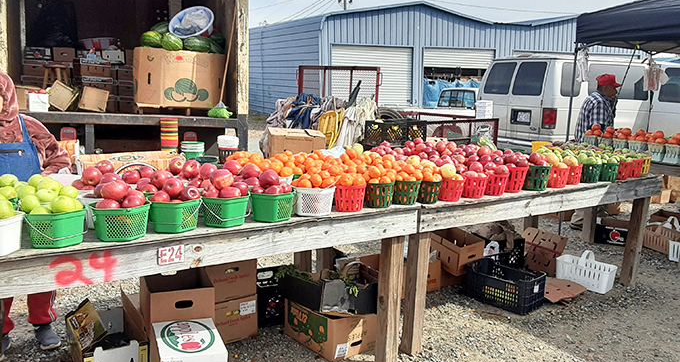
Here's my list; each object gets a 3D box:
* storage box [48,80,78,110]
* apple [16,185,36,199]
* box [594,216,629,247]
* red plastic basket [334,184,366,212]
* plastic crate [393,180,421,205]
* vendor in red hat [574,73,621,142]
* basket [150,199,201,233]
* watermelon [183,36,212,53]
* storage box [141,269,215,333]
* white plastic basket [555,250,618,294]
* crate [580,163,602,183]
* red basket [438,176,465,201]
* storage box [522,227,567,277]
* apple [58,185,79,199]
[{"bbox_3d":[-2.883,-0.886,5.480,0.225,0.235,0.200,30,7,-29],"label":"storage box"},{"bbox_3d":[-1.393,0.049,2.360,0.080,0.075,0.080,-5,13,-33],"label":"apple"},{"bbox_3d":[3.057,0.575,5.918,0.410,0.215,0.330,5,11,17],"label":"box"},{"bbox_3d":[0.058,0.088,2.894,0.168,0.140,0.168,2,11,0],"label":"red plastic basket"},{"bbox_3d":[0.398,0.060,3.112,0.163,0.140,0.163,-5,13,-33],"label":"plastic crate"},{"bbox_3d":[2.584,-0.290,5.426,0.450,1.650,0.520,5,12,20],"label":"vendor in red hat"},{"bbox_3d":[-0.735,0.151,2.404,0.200,0.140,0.175,6,11,22],"label":"basket"},{"bbox_3d":[-1.641,-1.577,6.150,0.320,0.200,0.210,-4,13,-22],"label":"watermelon"},{"bbox_3d":[-0.899,0.631,2.940,0.313,0.260,0.490,-4,13,-22],"label":"storage box"},{"bbox_3d":[1.900,0.667,4.070,0.175,0.255,0.400,-8,13,-39],"label":"white plastic basket"},{"bbox_3d":[1.941,-0.063,4.072,0.160,0.140,0.160,-5,13,-33],"label":"crate"},{"bbox_3d":[0.701,0.047,3.324,0.162,0.145,0.162,2,11,0],"label":"red basket"},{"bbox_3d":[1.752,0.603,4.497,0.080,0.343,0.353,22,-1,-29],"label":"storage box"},{"bbox_3d":[-1.231,0.057,2.410,0.084,0.077,0.084,-5,13,-26],"label":"apple"}]

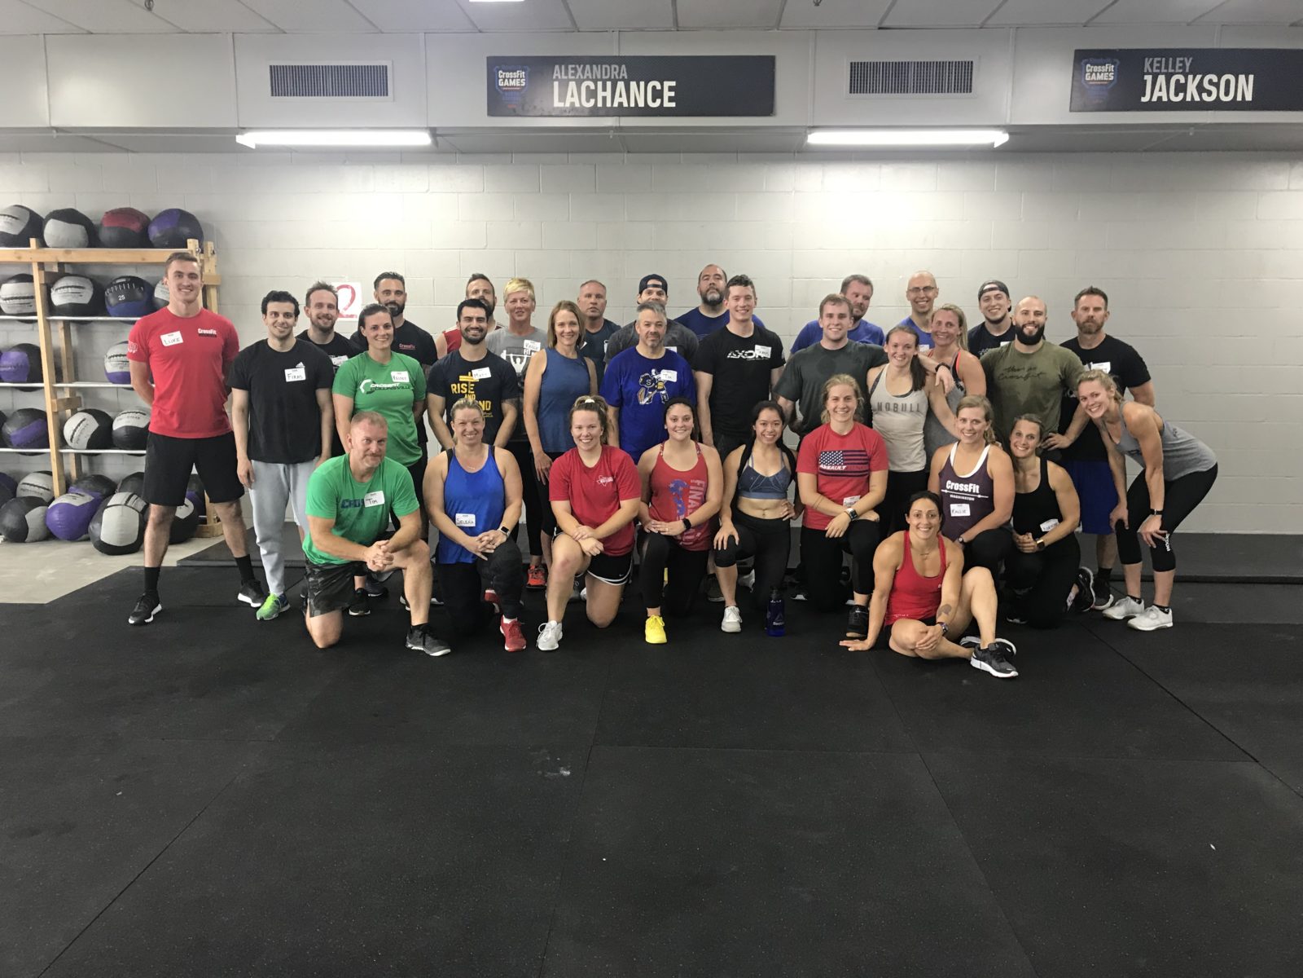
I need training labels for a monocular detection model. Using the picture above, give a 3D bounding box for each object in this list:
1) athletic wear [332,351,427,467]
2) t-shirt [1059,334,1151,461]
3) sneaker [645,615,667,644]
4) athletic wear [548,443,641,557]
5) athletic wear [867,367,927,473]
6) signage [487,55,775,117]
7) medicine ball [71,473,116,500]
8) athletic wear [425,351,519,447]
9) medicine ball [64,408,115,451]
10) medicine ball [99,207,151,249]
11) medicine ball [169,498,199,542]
[{"bbox_3d":[-1.472,-0.445,5.714,0.482,0.597,0.280,-2,9,-12],"label":"athletic wear"},{"bbox_3d":[2.442,-0.504,5.832,0.590,0.690,0.300,3,10,18],"label":"t-shirt"},{"bbox_3d":[0.021,0.687,5.342,0.102,0.108,0.270,0,9,-2],"label":"sneaker"},{"bbox_3d":[-0.287,0.054,5.346,0.450,0.540,0.290,1,17,7],"label":"athletic wear"},{"bbox_3d":[1.373,-0.385,5.858,0.315,0.564,0.240,3,10,16],"label":"athletic wear"},{"bbox_3d":[-0.129,-2.525,6.619,1.805,0.370,0.025,0,9,2],"label":"signage"},{"bbox_3d":[-4.119,0.073,7.793,0.350,0.350,0.350,0,10,0],"label":"medicine ball"},{"bbox_3d":[-0.989,-0.493,5.836,0.500,0.600,0.280,0,9,-4],"label":"athletic wear"},{"bbox_3d":[-4.271,-0.429,8.000,0.360,0.352,0.360,0,9,0],"label":"medicine ball"},{"bbox_3d":[-3.659,-1.794,7.343,0.340,0.315,0.340,0,10,0],"label":"medicine ball"},{"bbox_3d":[-3.400,0.221,7.484,0.350,0.350,0.350,0,9,0],"label":"medicine ball"}]

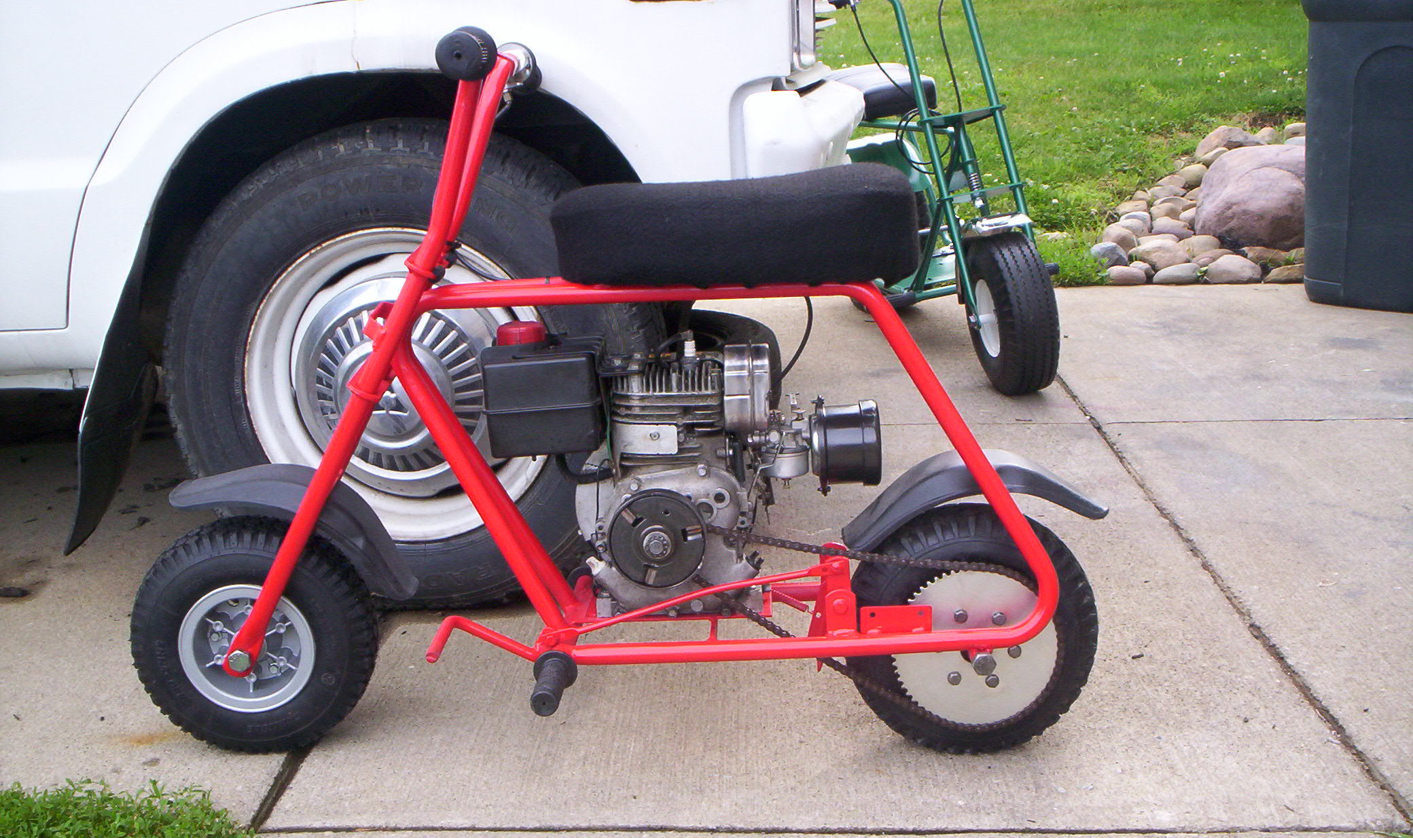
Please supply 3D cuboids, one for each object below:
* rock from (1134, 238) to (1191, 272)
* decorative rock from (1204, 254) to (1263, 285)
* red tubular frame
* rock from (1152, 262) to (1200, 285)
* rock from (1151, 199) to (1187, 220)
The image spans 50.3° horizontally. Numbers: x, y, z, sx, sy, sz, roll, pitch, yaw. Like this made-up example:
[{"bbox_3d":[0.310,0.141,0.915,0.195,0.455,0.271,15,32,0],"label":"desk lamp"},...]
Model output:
[{"bbox_3d":[1.415,-0.508,4.680,0.182,0.109,0.151,-1,15,3],"label":"rock"},{"bbox_3d":[1.534,-0.439,4.368,0.173,0.076,0.130,-1,15,2],"label":"decorative rock"},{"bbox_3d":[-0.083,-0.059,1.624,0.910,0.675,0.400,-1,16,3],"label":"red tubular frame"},{"bbox_3d":[1.413,-0.439,4.532,0.143,0.066,0.120,-1,15,3],"label":"rock"},{"bbox_3d":[1.556,-0.700,5.062,0.123,0.080,0.103,-1,15,3],"label":"rock"}]

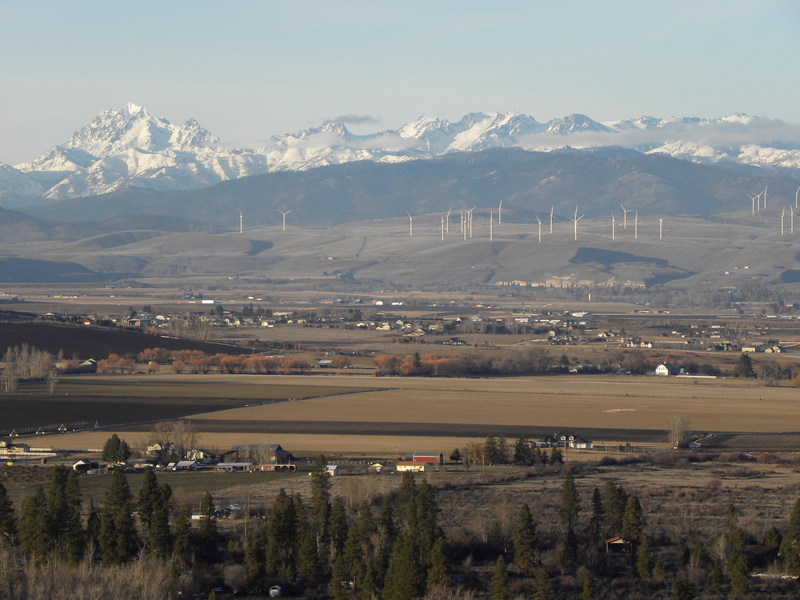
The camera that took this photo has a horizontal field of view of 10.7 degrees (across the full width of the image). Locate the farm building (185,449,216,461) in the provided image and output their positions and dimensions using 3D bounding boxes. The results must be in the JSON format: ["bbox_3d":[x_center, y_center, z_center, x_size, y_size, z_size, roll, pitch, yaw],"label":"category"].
[{"bbox_3d":[-112.600,87.310,2406.170,12.500,6.000,13.000,0,1,20],"label":"farm building"}]

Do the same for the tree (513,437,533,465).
[{"bbox_3d":[67.810,83.450,2353.900,9.800,14.670,9.800,0,1,0],"label":"tree"}]

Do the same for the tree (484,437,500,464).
[{"bbox_3d":[45.250,73.750,2080.310,7.670,13.940,7.670,0,1,0],"label":"tree"}]

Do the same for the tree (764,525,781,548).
[{"bbox_3d":[126.650,81.770,1445.820,5.330,10.880,5.330,0,1,0],"label":"tree"}]

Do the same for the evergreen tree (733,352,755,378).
[{"bbox_3d":[325.420,62.110,4016.720,16.000,23.140,16.000,0,1,0],"label":"evergreen tree"}]

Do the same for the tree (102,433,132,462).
[{"bbox_3d":[-139.880,73.030,2105.560,14.560,14.850,14.560,0,1,0],"label":"tree"}]

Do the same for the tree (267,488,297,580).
[{"bbox_3d":[-36.990,73.820,1338.720,9.870,28.960,9.870,0,1,0],"label":"tree"}]

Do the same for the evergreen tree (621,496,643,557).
[{"bbox_3d":[77.000,76.000,1408.260,7.790,23.180,7.790,0,1,0],"label":"evergreen tree"}]

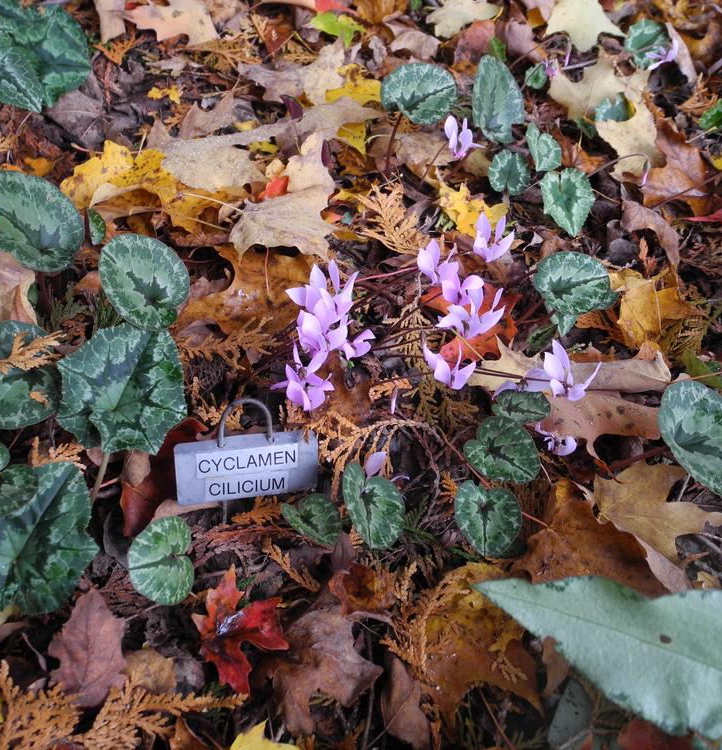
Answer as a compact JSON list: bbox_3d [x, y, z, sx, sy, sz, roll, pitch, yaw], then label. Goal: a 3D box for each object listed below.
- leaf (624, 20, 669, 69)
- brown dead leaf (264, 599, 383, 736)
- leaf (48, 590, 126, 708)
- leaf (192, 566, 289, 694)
[{"bbox_3d":[0.270,-0.314,0.763,0.042,0.008,0.043,-36,76,3],"label":"leaf"},{"bbox_3d":[-0.020,0.157,0.435,0.063,0.023,0.069,9,58,5],"label":"brown dead leaf"},{"bbox_3d":[-0.130,0.129,0.387,0.037,0.014,0.055,-1,60,-4],"label":"leaf"},{"bbox_3d":[-0.067,0.140,0.444,0.051,0.021,0.070,-7,61,-7],"label":"leaf"}]

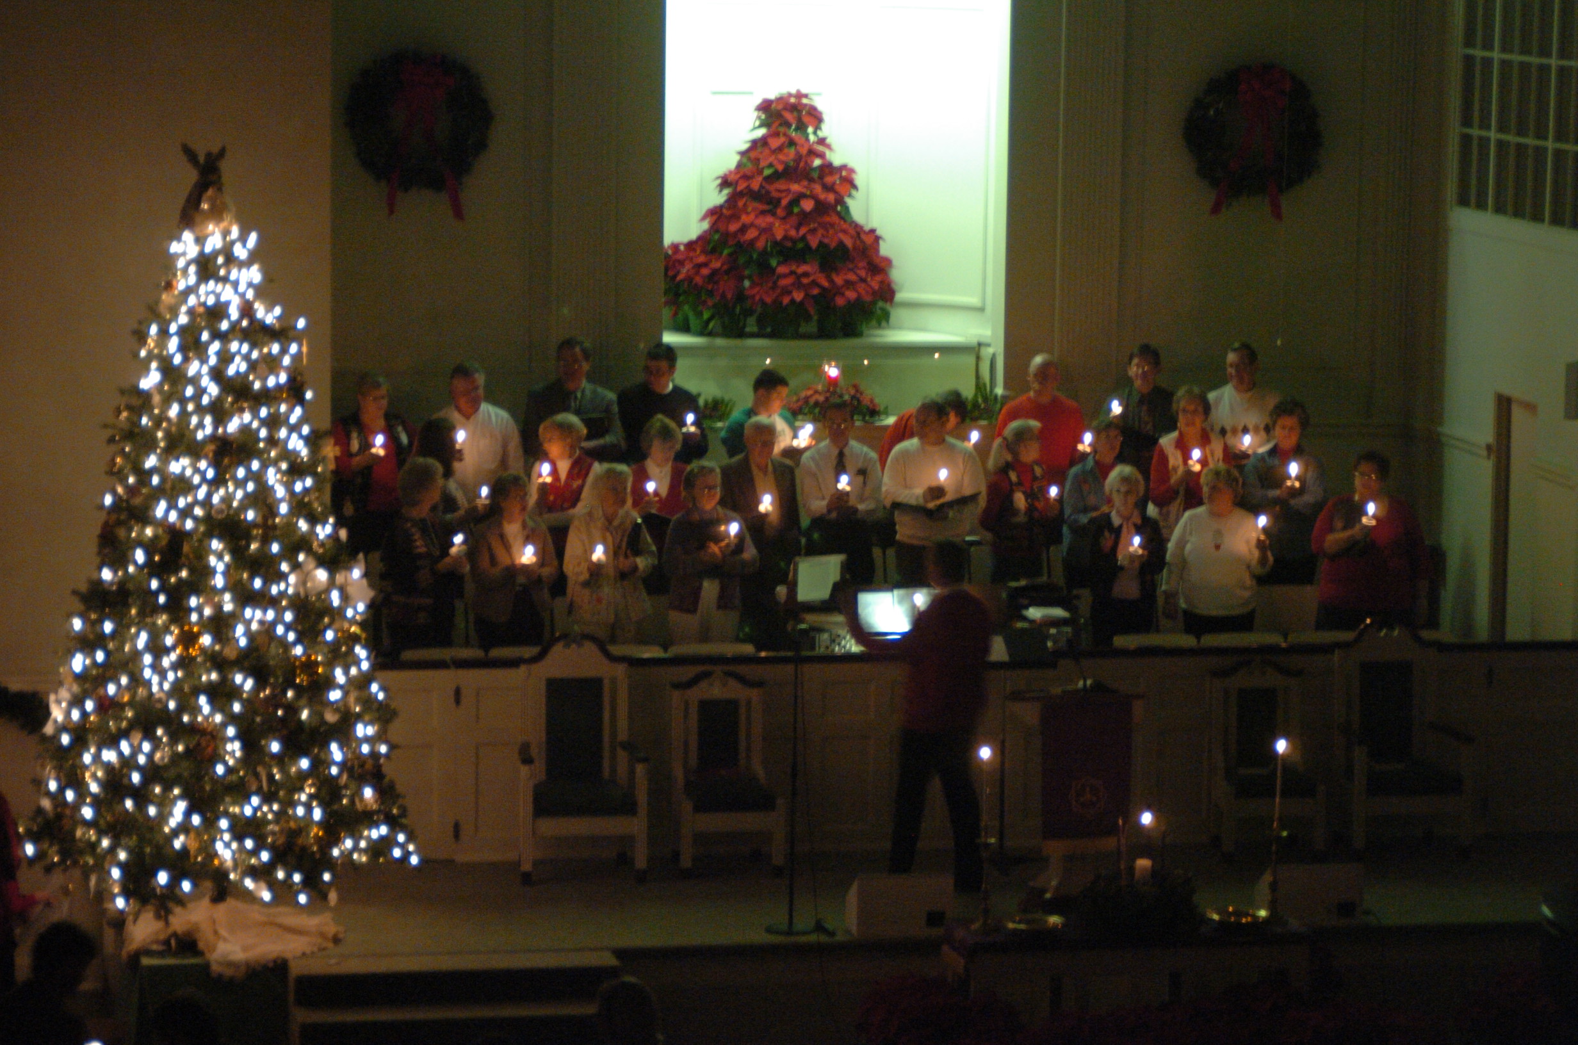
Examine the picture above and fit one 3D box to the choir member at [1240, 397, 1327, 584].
[{"bbox_3d":[2.664,0.150,37.215,0.470,1.650,0.430,1,7,0],"label":"choir member"}]

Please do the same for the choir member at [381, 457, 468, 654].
[{"bbox_3d":[-1.888,0.478,35.364,0.430,1.620,0.390,-5,9,-42],"label":"choir member"}]

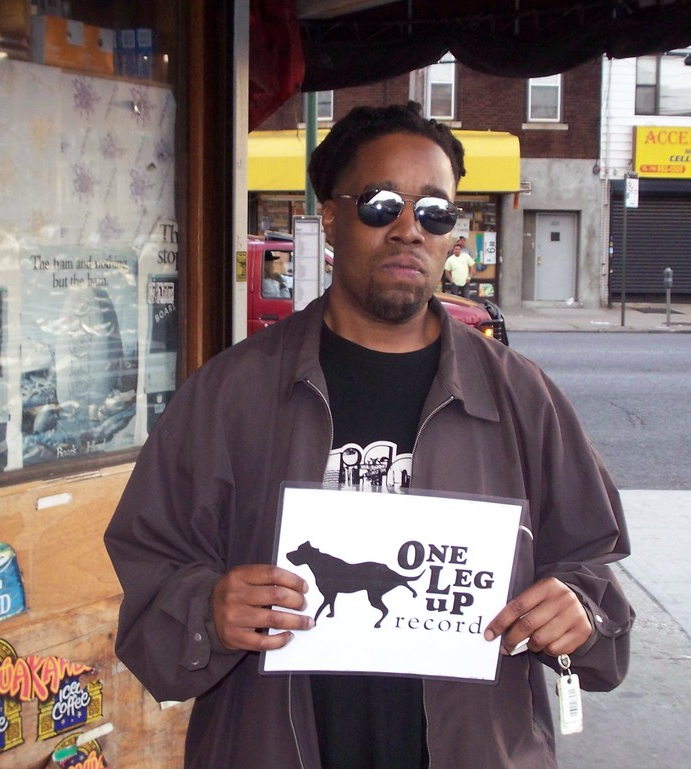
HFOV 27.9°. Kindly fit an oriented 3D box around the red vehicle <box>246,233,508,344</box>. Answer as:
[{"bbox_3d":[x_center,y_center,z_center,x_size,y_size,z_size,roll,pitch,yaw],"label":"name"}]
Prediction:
[{"bbox_3d":[-0.890,-0.550,13.367,4.650,1.760,1.800,0,6,-3],"label":"red vehicle"}]

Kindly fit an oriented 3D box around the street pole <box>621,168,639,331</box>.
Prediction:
[{"bbox_3d":[5.993,-2.814,29.151,0.340,3.187,0.080,0,6,-4],"label":"street pole"}]

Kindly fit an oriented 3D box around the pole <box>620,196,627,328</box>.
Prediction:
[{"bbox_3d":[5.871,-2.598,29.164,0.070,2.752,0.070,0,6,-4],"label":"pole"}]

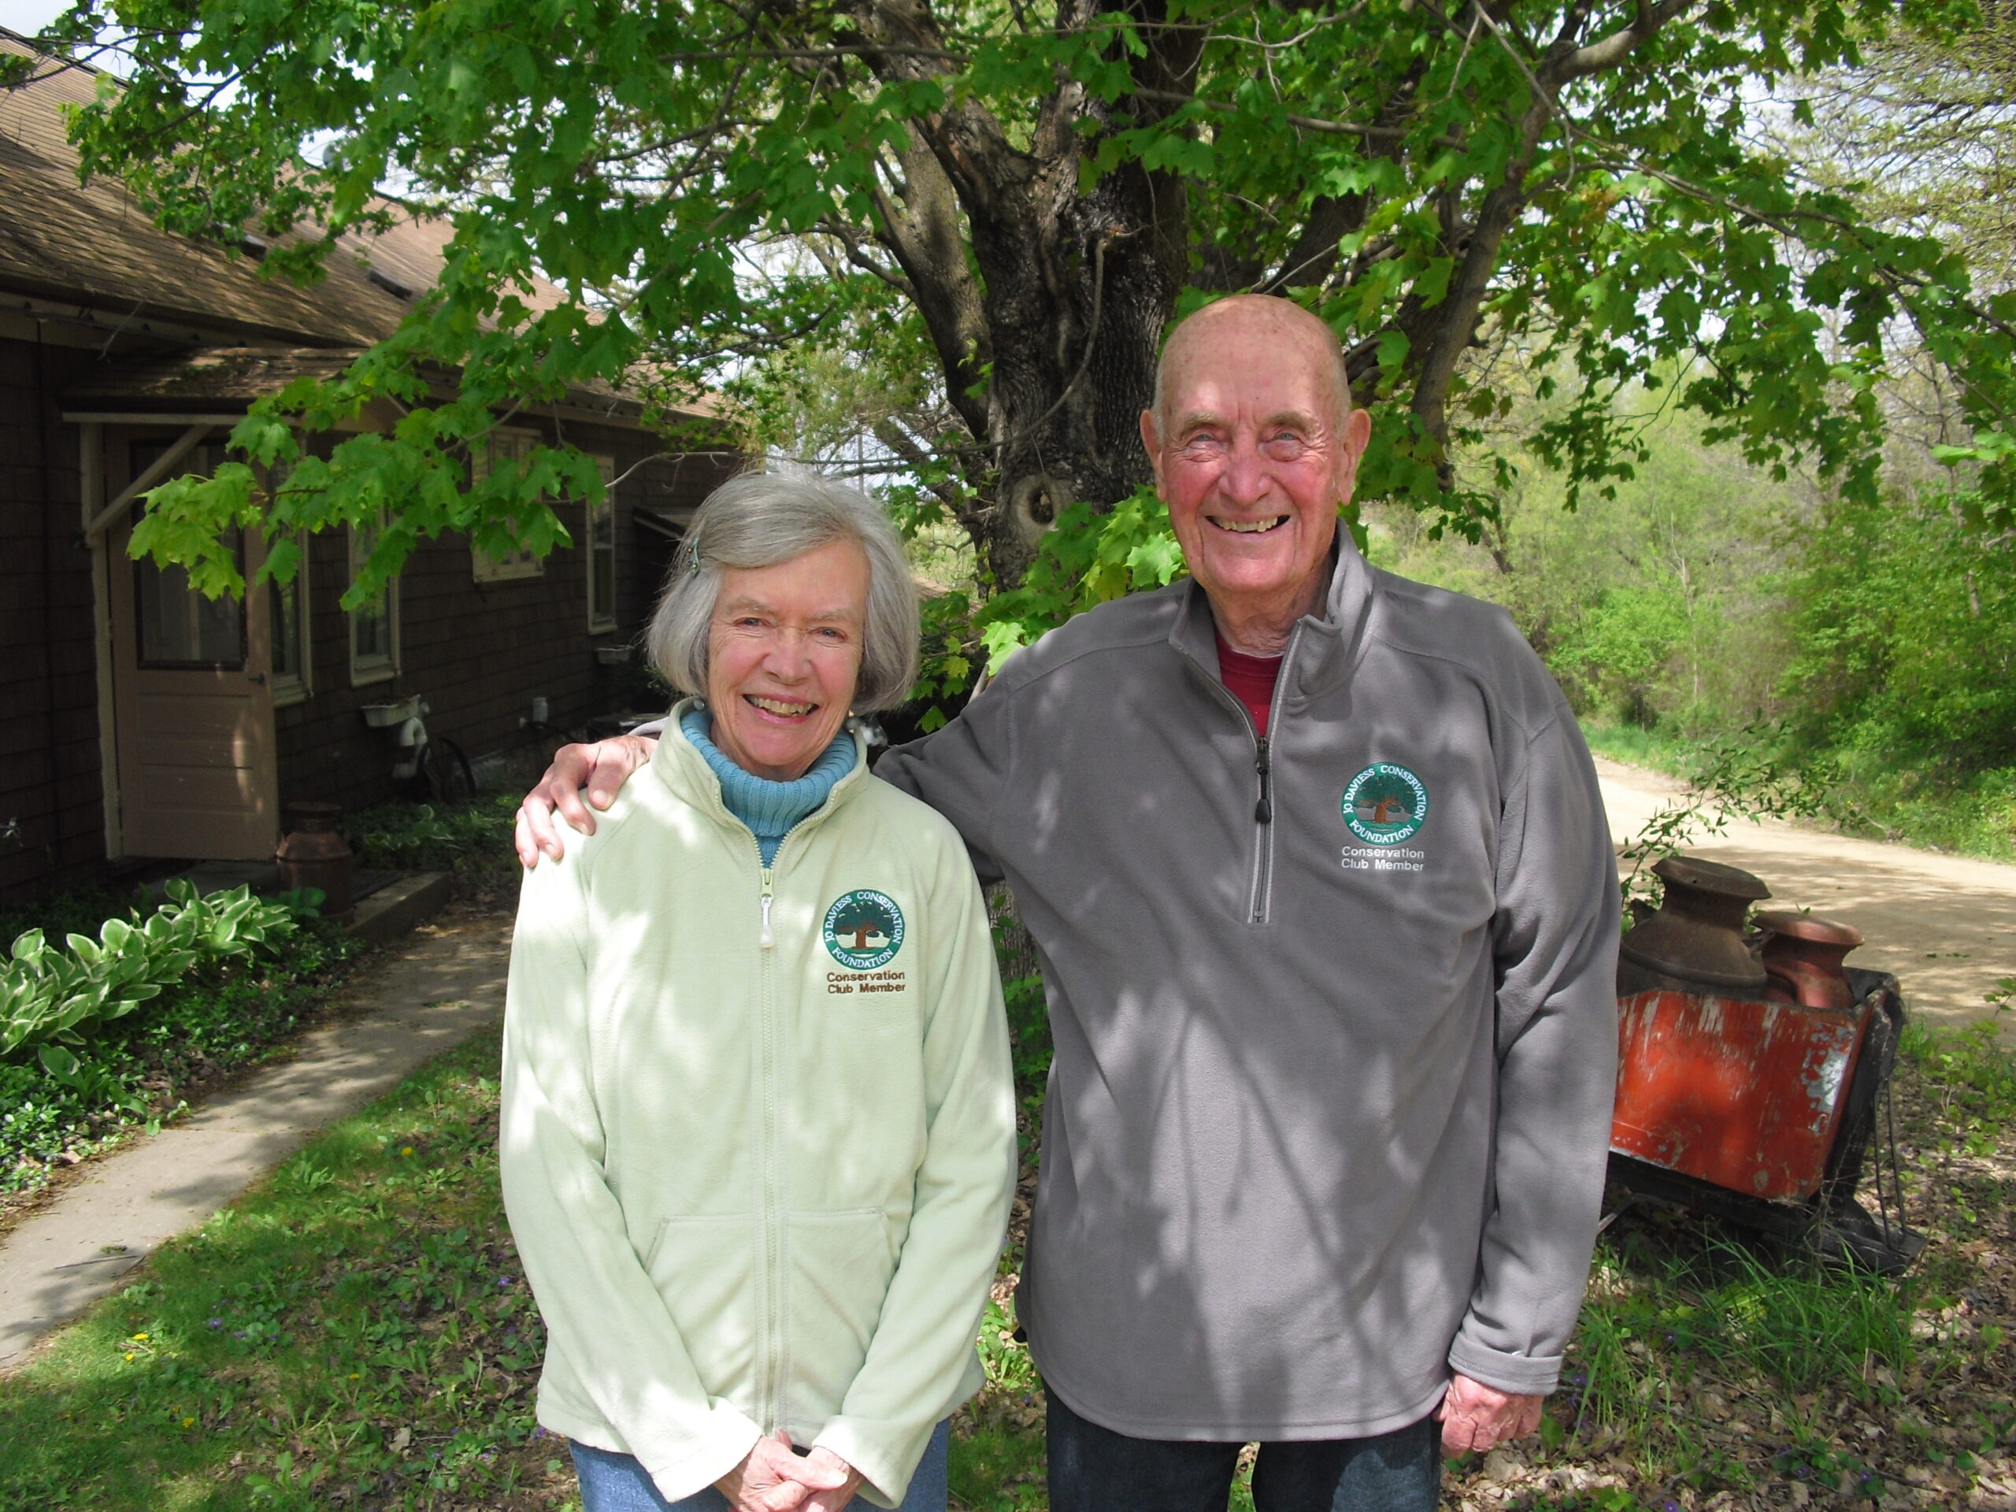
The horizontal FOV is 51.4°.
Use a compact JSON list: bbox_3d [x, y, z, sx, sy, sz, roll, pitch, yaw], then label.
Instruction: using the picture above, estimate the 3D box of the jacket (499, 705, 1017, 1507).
[{"bbox_3d":[-0.212,0.280,1.775,0.450,0.650,0.310,-1,7,-9],"label":"jacket"}]

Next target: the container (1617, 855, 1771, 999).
[{"bbox_3d":[1.494,0.566,4.640,0.330,0.610,0.330,12,8,16],"label":"container"}]

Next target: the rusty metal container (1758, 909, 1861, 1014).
[{"bbox_3d":[1.788,0.654,4.833,0.310,0.530,0.310,12,8,16],"label":"rusty metal container"}]

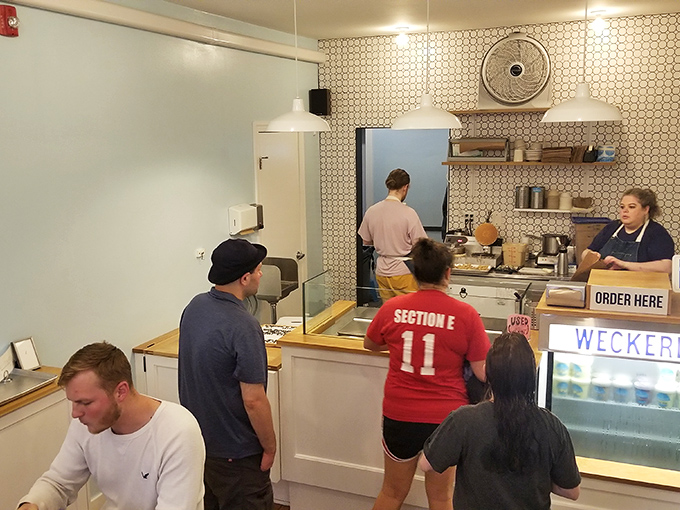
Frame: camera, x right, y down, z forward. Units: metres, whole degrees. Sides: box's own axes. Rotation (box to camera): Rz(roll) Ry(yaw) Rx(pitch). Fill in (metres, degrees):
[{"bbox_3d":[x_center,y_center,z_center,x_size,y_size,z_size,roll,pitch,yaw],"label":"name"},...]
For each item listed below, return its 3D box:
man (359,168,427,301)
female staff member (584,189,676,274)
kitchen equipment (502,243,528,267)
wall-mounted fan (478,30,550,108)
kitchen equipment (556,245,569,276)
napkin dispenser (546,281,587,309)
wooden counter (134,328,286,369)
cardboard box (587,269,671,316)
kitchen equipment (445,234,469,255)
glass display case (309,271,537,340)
[{"bbox_3d":[0.397,0.221,3.903,0.500,1.740,0.400,3,10,18],"label":"man"},{"bbox_3d":[1.768,0.412,3.191,0.550,1.640,0.430,9,13,42],"label":"female staff member"},{"bbox_3d":[1.417,-0.004,4.122,0.185,0.185,0.185,3,10,18],"label":"kitchen equipment"},{"bbox_3d":[1.390,-1.465,4.056,0.540,0.570,0.170,3,10,18],"label":"wall-mounted fan"},{"bbox_3d":[1.637,0.041,3.757,0.085,0.245,0.085,3,10,18],"label":"kitchen equipment"},{"bbox_3d":[1.168,0.204,2.639,0.175,0.115,0.140,3,10,18],"label":"napkin dispenser"},{"bbox_3d":[-0.723,0.558,3.267,1.020,0.060,0.530,3,10,18],"label":"wooden counter"},{"bbox_3d":[1.466,0.189,2.611,0.350,0.140,0.340,3,10,18],"label":"cardboard box"},{"bbox_3d":[0.964,-0.087,4.226,0.200,0.170,0.240,3,10,18],"label":"kitchen equipment"},{"bbox_3d":[0.464,0.338,3.164,1.280,0.330,0.470,3,10,18],"label":"glass display case"}]

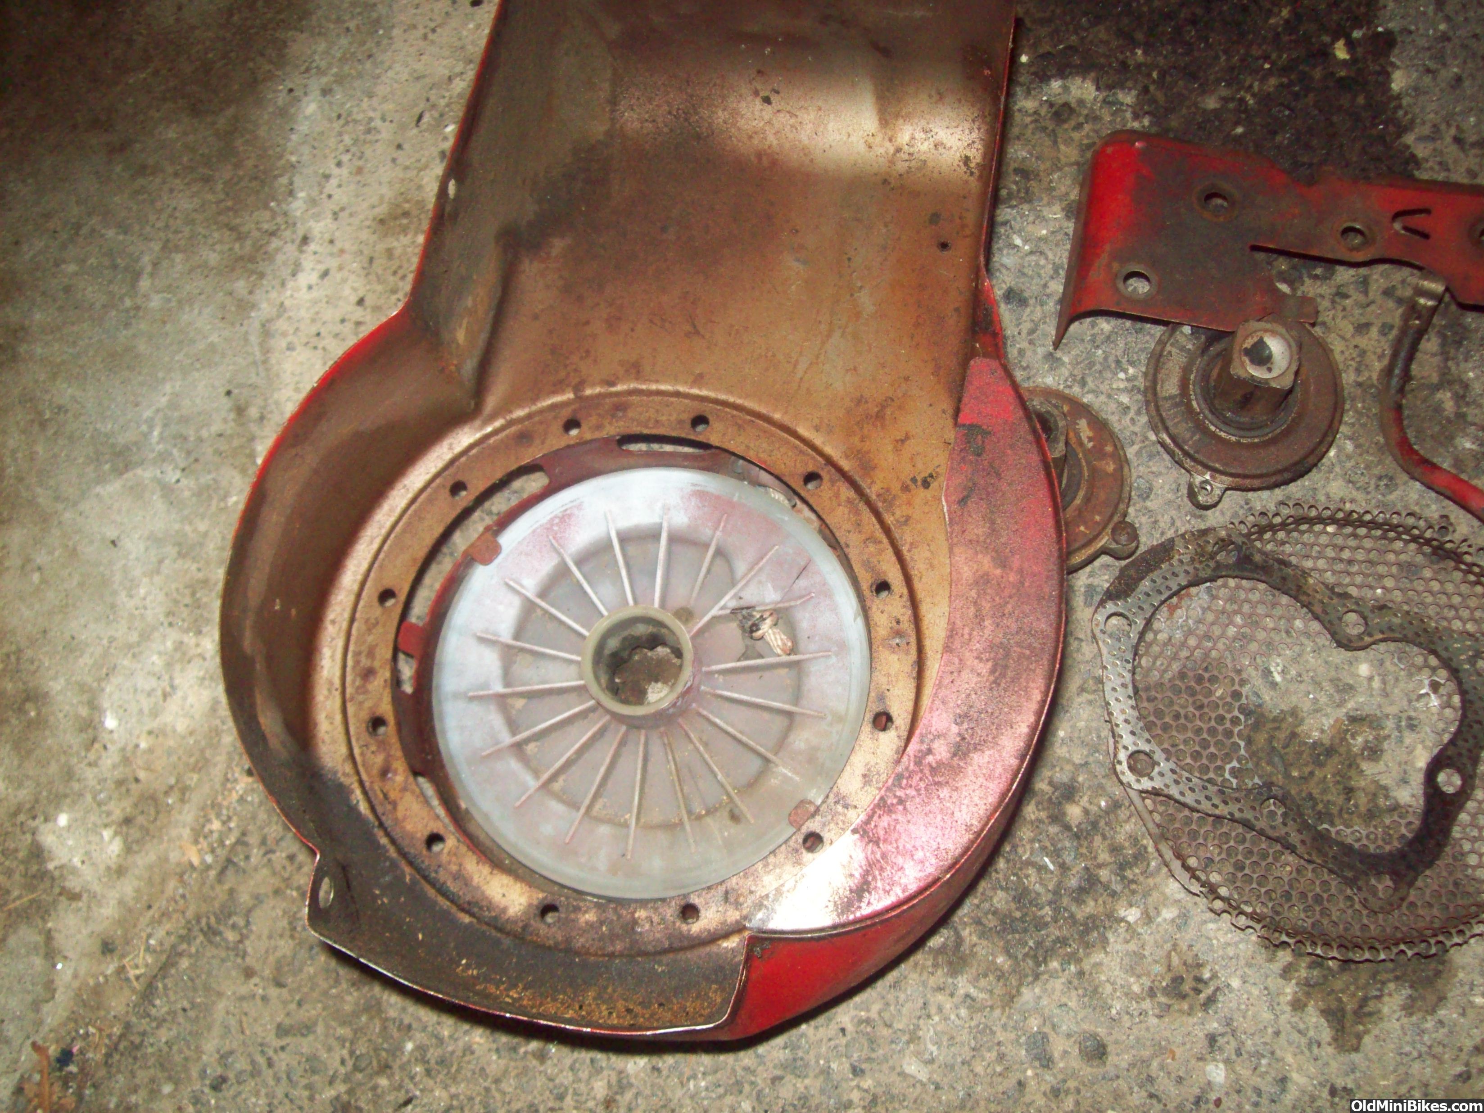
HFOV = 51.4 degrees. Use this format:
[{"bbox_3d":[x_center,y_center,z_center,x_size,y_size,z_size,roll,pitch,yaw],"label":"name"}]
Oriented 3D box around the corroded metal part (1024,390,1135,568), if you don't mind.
[{"bbox_3d":[0.093,-0.030,0.492,0.078,0.054,0.066,34,80,13],"label":"corroded metal part"}]

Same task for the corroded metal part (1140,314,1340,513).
[{"bbox_3d":[0.163,-0.057,0.494,0.066,0.054,0.078,22,82,13],"label":"corroded metal part"}]

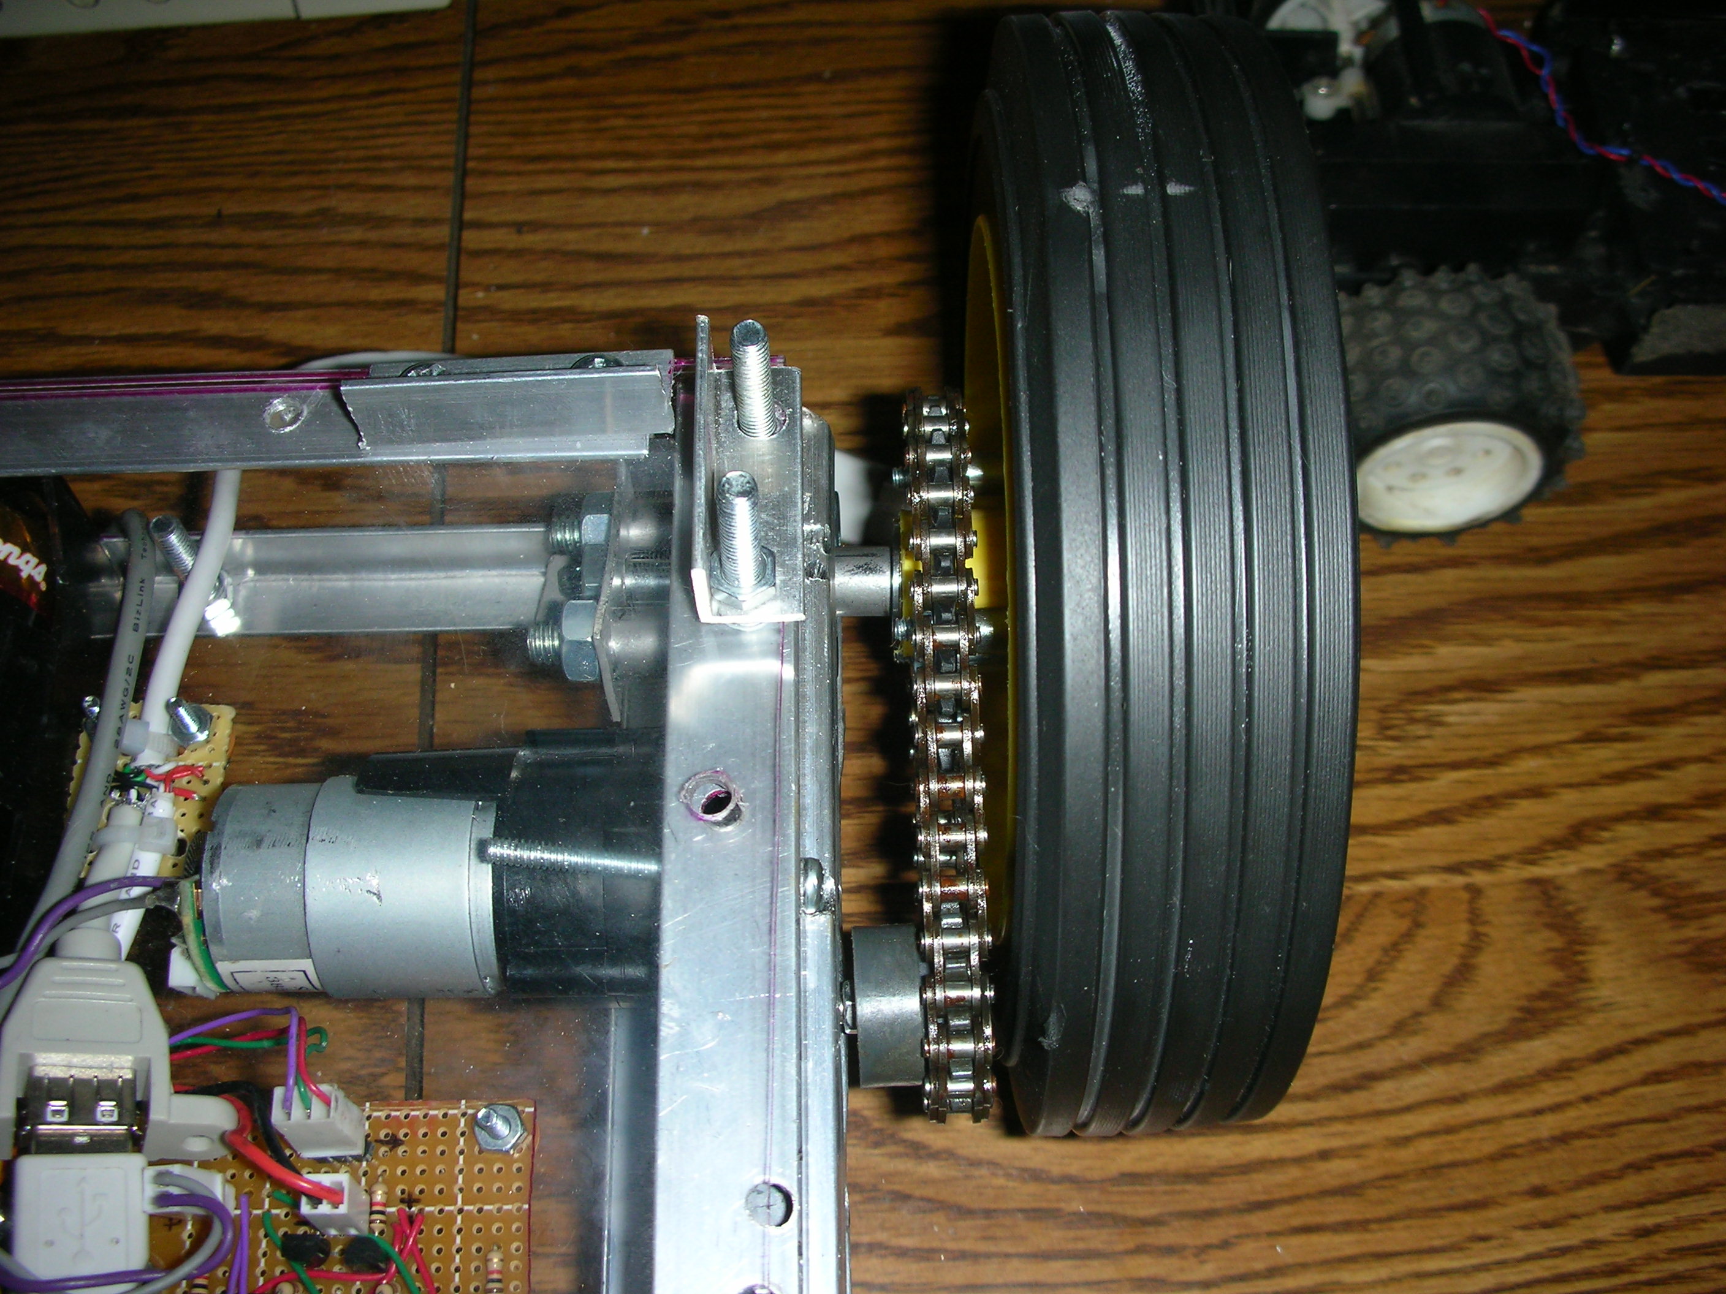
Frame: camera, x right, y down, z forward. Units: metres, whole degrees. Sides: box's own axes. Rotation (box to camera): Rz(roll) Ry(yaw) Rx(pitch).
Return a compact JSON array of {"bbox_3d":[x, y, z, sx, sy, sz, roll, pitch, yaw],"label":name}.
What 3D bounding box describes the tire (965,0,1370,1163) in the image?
[{"bbox_3d":[0.035,-0.009,0.249,0.036,0.153,0.153,-1,64,0],"label":"tire"}]

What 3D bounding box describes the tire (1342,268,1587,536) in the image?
[{"bbox_3d":[0.104,-0.044,0.322,0.051,0.051,0.033,0,62,0],"label":"tire"}]

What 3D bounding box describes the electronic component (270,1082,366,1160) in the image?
[{"bbox_3d":[-0.071,0.062,0.229,0.008,0.013,0.005,-2,62,-1],"label":"electronic component"}]

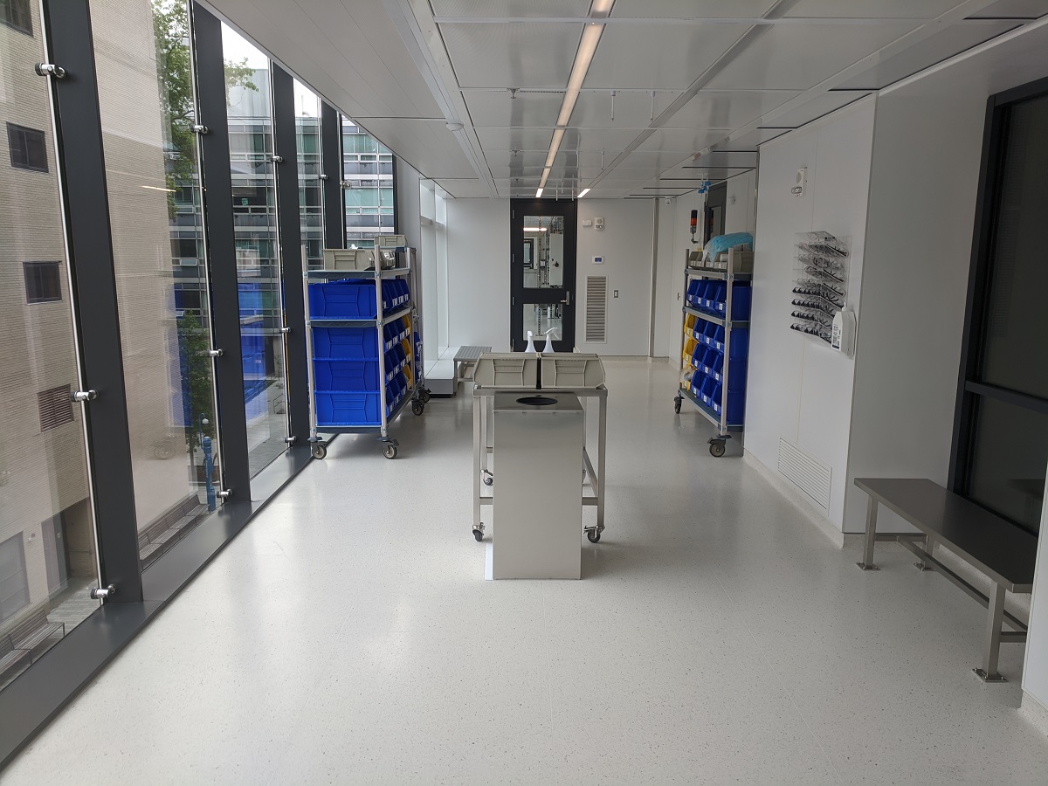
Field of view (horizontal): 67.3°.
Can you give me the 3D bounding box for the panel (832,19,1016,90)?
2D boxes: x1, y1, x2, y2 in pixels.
[{"bbox_3d":[1.733,-1.497,3.503,0.258,0.040,1.245,0,10,0],"label":"panel"}]

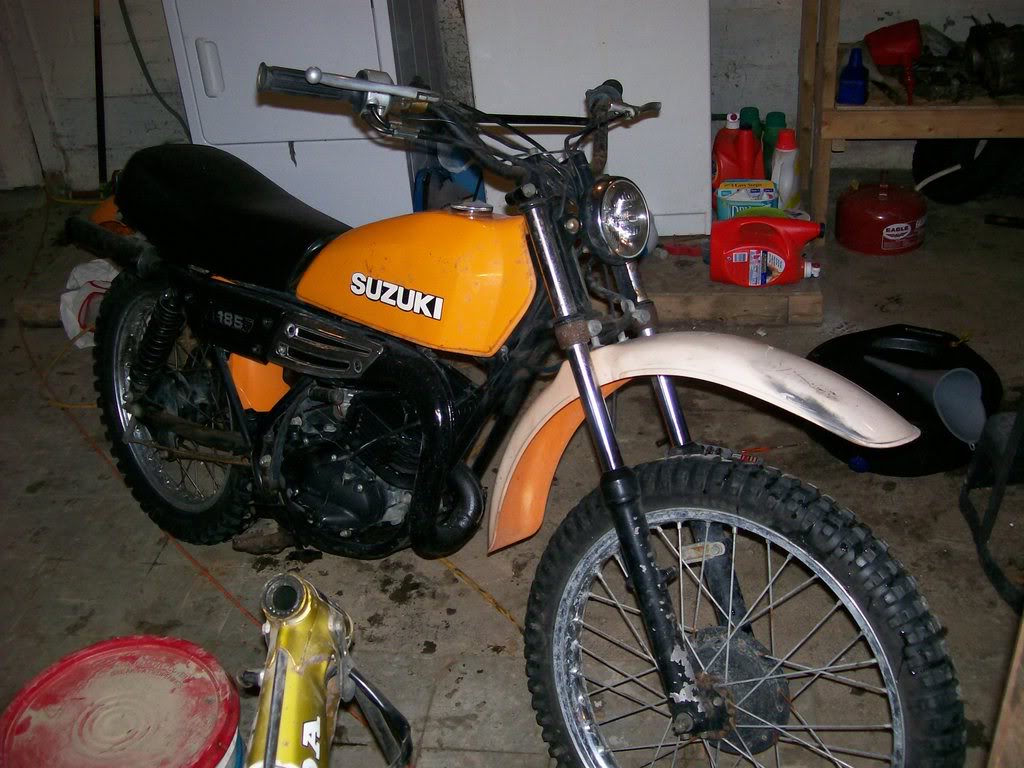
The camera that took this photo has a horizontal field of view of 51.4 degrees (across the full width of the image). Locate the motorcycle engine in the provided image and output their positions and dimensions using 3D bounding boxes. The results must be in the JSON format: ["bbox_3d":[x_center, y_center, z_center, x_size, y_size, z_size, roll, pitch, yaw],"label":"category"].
[{"bbox_3d":[-0.264,0.144,1.941,0.330,0.300,0.250,22,22,36],"label":"motorcycle engine"}]

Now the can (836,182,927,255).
[{"bbox_3d":[1.239,-0.552,3.570,0.295,0.205,0.295,-4,27,2],"label":"can"}]

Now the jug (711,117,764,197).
[{"bbox_3d":[0.808,-0.802,3.800,0.135,0.325,0.190,-10,28,-9],"label":"jug"}]

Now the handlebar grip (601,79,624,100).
[{"bbox_3d":[0.178,-0.544,1.960,0.036,0.036,0.120,6,14,22],"label":"handlebar grip"}]

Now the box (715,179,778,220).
[{"bbox_3d":[0.776,-0.572,3.510,0.190,0.200,0.075,1,28,12],"label":"box"}]

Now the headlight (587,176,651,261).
[{"bbox_3d":[0.137,-0.234,1.561,0.090,0.125,0.125,3,9,37],"label":"headlight"}]

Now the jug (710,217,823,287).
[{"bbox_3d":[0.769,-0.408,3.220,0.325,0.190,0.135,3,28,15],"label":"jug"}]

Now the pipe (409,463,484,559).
[{"bbox_3d":[-0.115,0.213,1.733,0.120,0.135,0.095,22,22,36],"label":"pipe"}]

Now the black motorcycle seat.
[{"bbox_3d":[-0.550,-0.329,2.129,0.640,0.190,0.245,22,22,36],"label":"black motorcycle seat"}]

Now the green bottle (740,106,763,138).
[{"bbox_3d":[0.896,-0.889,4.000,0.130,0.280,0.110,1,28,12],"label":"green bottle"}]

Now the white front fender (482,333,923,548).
[{"bbox_3d":[0.246,0.138,1.534,0.590,0.430,0.140,21,19,33],"label":"white front fender"}]

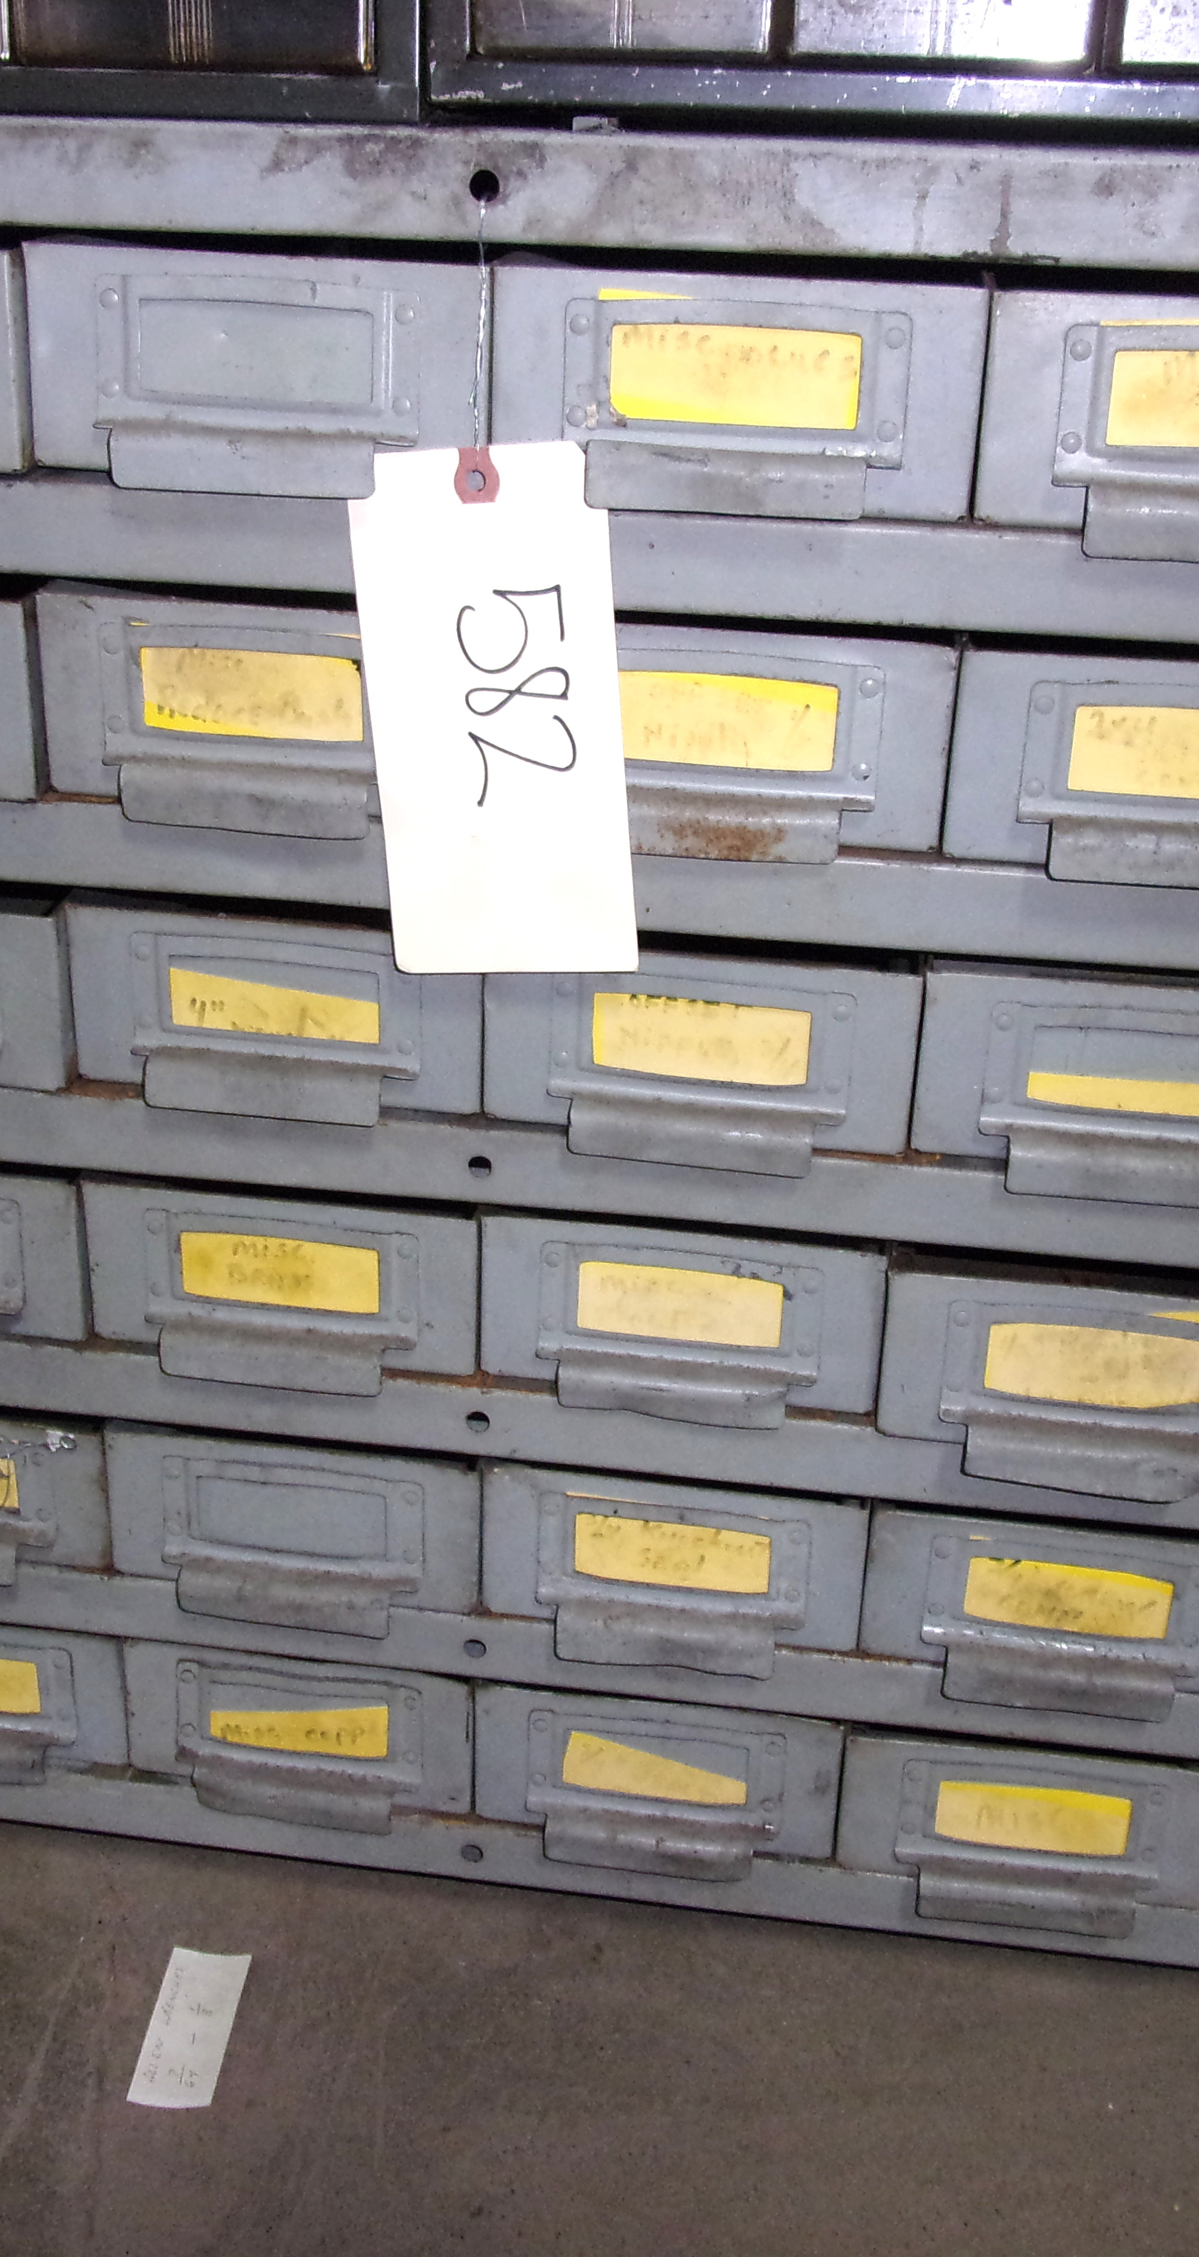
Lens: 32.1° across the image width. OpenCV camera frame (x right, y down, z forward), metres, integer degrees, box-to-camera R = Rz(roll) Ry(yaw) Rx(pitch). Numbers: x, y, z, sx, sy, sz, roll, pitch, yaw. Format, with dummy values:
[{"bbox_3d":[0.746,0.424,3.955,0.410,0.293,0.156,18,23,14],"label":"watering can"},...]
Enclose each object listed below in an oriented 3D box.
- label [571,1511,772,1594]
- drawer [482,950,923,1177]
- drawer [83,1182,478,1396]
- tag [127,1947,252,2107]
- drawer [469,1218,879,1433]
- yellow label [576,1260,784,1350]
[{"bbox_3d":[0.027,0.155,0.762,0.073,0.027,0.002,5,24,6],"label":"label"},{"bbox_3d":[0.054,-0.088,0.831,0.143,0.067,0.338,5,24,6],"label":"drawer"},{"bbox_3d":[-0.097,0.005,0.858,0.142,0.065,0.290,5,24,6],"label":"drawer"},{"bbox_3d":[-0.160,0.351,0.818,0.032,0.003,0.075,3,24,2],"label":"tag"},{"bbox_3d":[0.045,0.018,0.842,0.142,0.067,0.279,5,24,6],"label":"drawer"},{"bbox_3d":[0.028,0.062,0.732,0.073,0.026,0.002,5,24,6],"label":"yellow label"}]

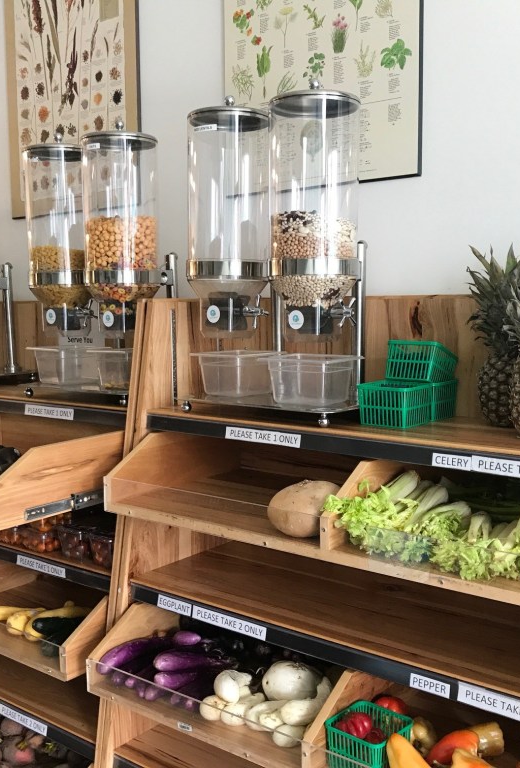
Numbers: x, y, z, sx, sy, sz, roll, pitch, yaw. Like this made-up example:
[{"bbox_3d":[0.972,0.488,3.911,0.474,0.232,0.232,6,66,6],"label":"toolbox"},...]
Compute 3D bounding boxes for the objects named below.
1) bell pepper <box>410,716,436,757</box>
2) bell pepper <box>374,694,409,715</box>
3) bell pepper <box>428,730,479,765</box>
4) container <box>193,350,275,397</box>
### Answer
[{"bbox_3d":[0.286,0.625,1.465,0.068,0.078,0.068,4,7,39],"label":"bell pepper"},{"bbox_3d":[0.247,0.617,1.555,0.073,0.070,0.073,4,7,39],"label":"bell pepper"},{"bbox_3d":[0.340,0.638,1.454,0.070,0.070,0.090,4,8,37],"label":"bell pepper"},{"bbox_3d":[-0.050,-0.025,2.036,0.169,0.100,0.169,4,7,39],"label":"container"}]

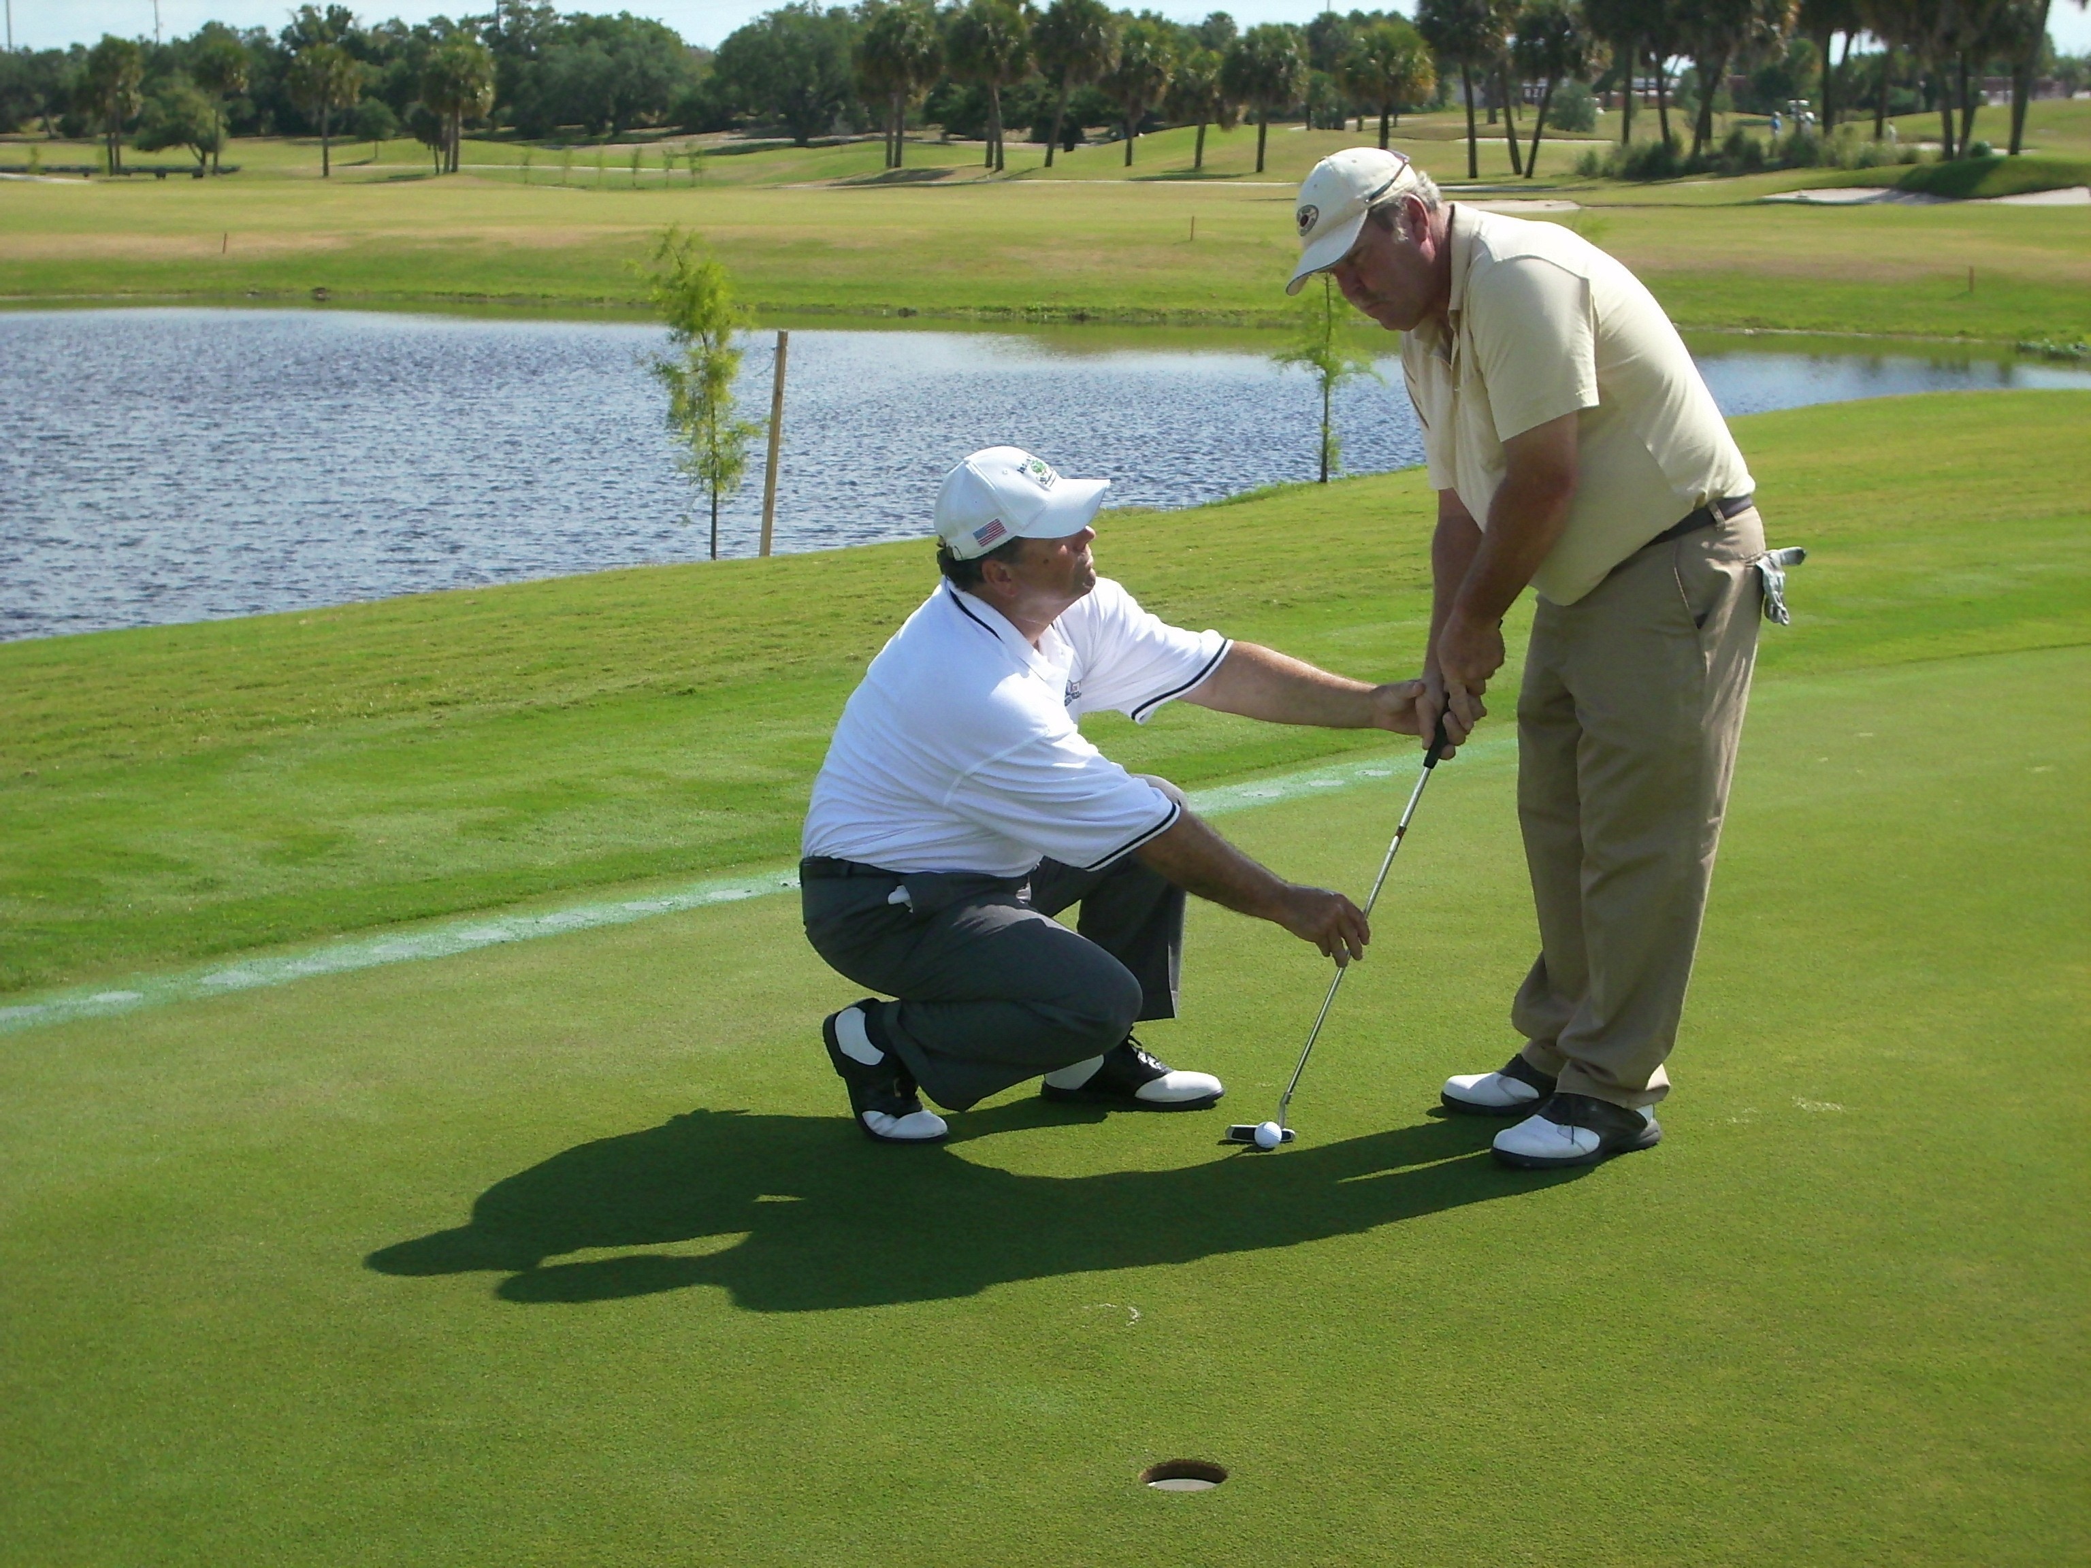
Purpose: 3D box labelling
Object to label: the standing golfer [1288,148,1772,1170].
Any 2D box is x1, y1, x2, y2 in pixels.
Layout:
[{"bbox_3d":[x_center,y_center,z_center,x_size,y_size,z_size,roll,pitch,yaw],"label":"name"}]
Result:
[{"bbox_3d":[0.770,-0.206,5.260,0.780,1.580,0.560,-1,11,-4],"label":"standing golfer"}]

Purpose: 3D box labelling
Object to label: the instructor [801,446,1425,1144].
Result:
[{"bbox_3d":[0.105,0.015,5.355,0.980,1.110,0.640,3,12,14],"label":"instructor"}]

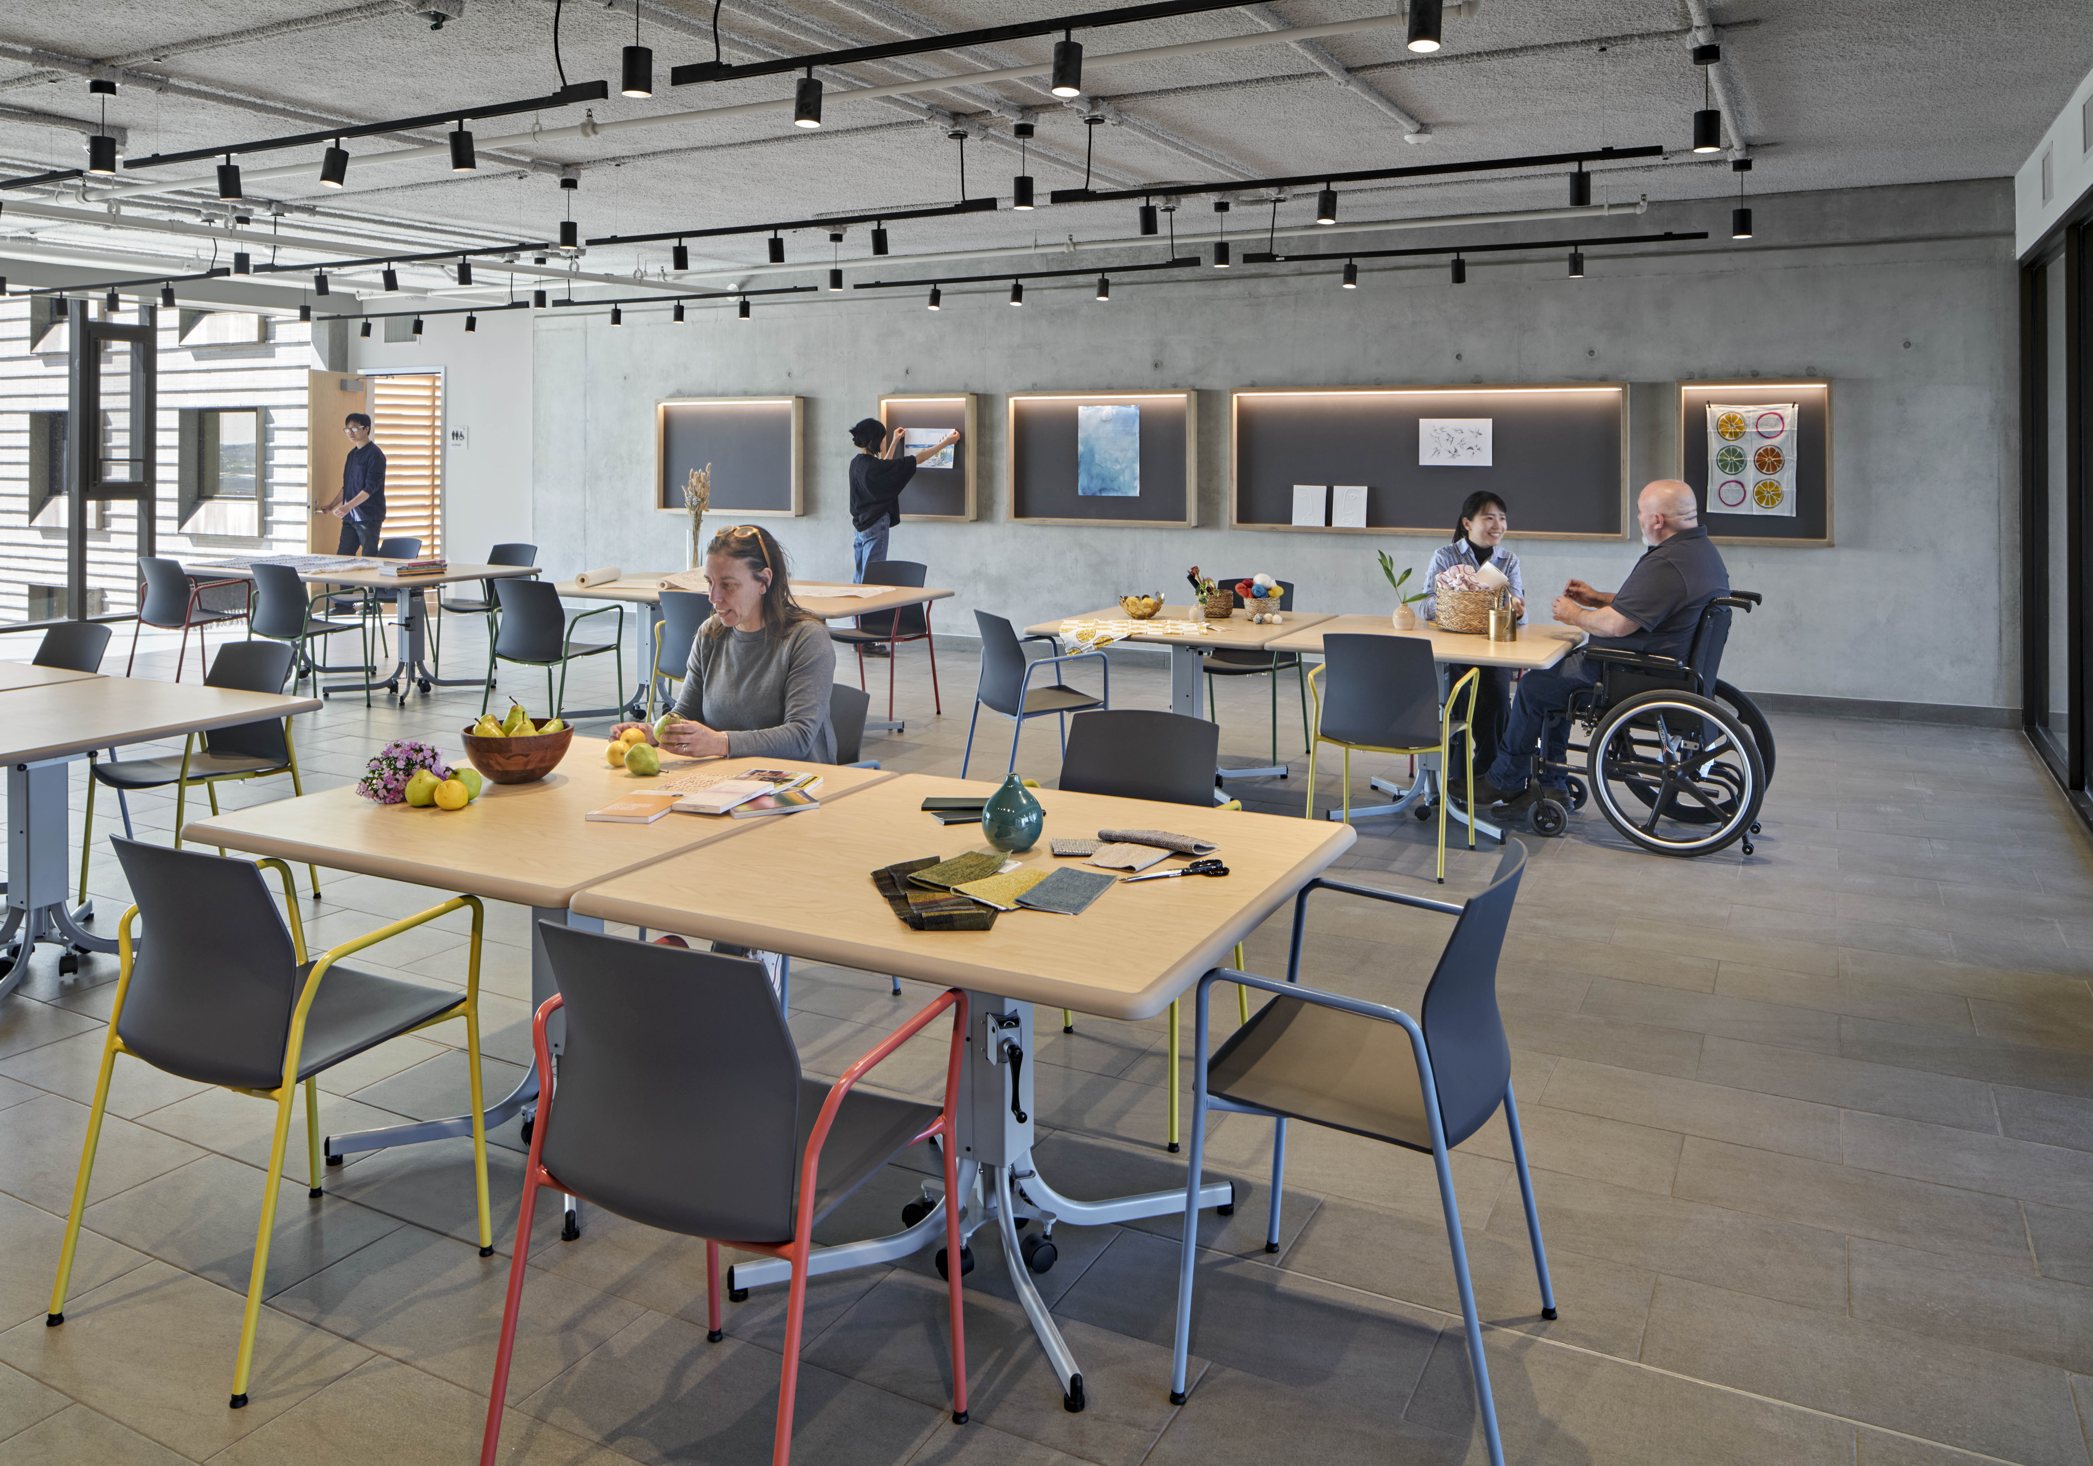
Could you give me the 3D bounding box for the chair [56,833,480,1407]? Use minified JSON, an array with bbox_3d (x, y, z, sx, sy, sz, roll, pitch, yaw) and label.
[{"bbox_3d":[-1.375,0.580,2.632,0.536,0.829,0.536,5,10,26],"label":"chair"}]

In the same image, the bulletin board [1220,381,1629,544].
[{"bbox_3d":[2.325,-1.699,9.164,2.438,0.912,0.107,5,10,26],"label":"bulletin board"}]

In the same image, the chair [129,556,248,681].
[{"bbox_3d":[-5.064,-0.622,8.667,0.560,0.830,0.540,5,11,28],"label":"chair"}]

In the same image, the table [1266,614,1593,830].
[{"bbox_3d":[1.579,-0.028,5.974,1.056,0.733,1.056,5,10,26],"label":"table"}]

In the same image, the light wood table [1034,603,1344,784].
[{"bbox_3d":[0.610,-0.118,6.333,1.067,0.742,1.067,5,11,27],"label":"light wood table"}]

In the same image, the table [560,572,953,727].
[{"bbox_3d":[-1.687,-0.376,7.749,2.113,0.733,1.056,5,10,26],"label":"table"}]

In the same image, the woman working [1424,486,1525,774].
[{"bbox_3d":[1.893,-0.431,6.569,0.488,1.306,0.644,2,9,12],"label":"woman working"}]

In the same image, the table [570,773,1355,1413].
[{"bbox_3d":[-0.092,0.594,2.715,1.067,0.742,1.067,5,11,26],"label":"table"}]

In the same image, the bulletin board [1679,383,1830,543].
[{"bbox_3d":[4.002,-1.537,8.302,0.770,0.921,0.107,5,10,26],"label":"bulletin board"}]

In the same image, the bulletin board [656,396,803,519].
[{"bbox_3d":[-2.481,-2.158,11.446,1.371,0.915,0.100,5,11,27],"label":"bulletin board"}]

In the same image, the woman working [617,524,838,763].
[{"bbox_3d":[-0.791,0.101,3.859,0.566,1.306,0.663,6,11,32],"label":"woman working"}]

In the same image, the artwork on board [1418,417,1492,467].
[{"bbox_3d":[2.488,-1.766,8.893,0.435,0.284,0.010,5,11,27],"label":"artwork on board"}]

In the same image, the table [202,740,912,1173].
[{"bbox_3d":[-1.065,0.508,3.247,1.056,0.733,1.056,5,10,26],"label":"table"}]

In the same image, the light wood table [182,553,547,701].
[{"bbox_3d":[-4.370,-0.670,9.248,2.113,0.733,1.056,5,10,26],"label":"light wood table"}]

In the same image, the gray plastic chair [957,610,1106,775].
[{"bbox_3d":[-0.045,-0.071,5.869,0.540,0.830,0.560,-4,11,-23],"label":"gray plastic chair"}]

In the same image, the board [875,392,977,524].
[{"bbox_3d":[-0.861,-1.993,10.606,0.773,0.915,0.100,5,11,27],"label":"board"}]

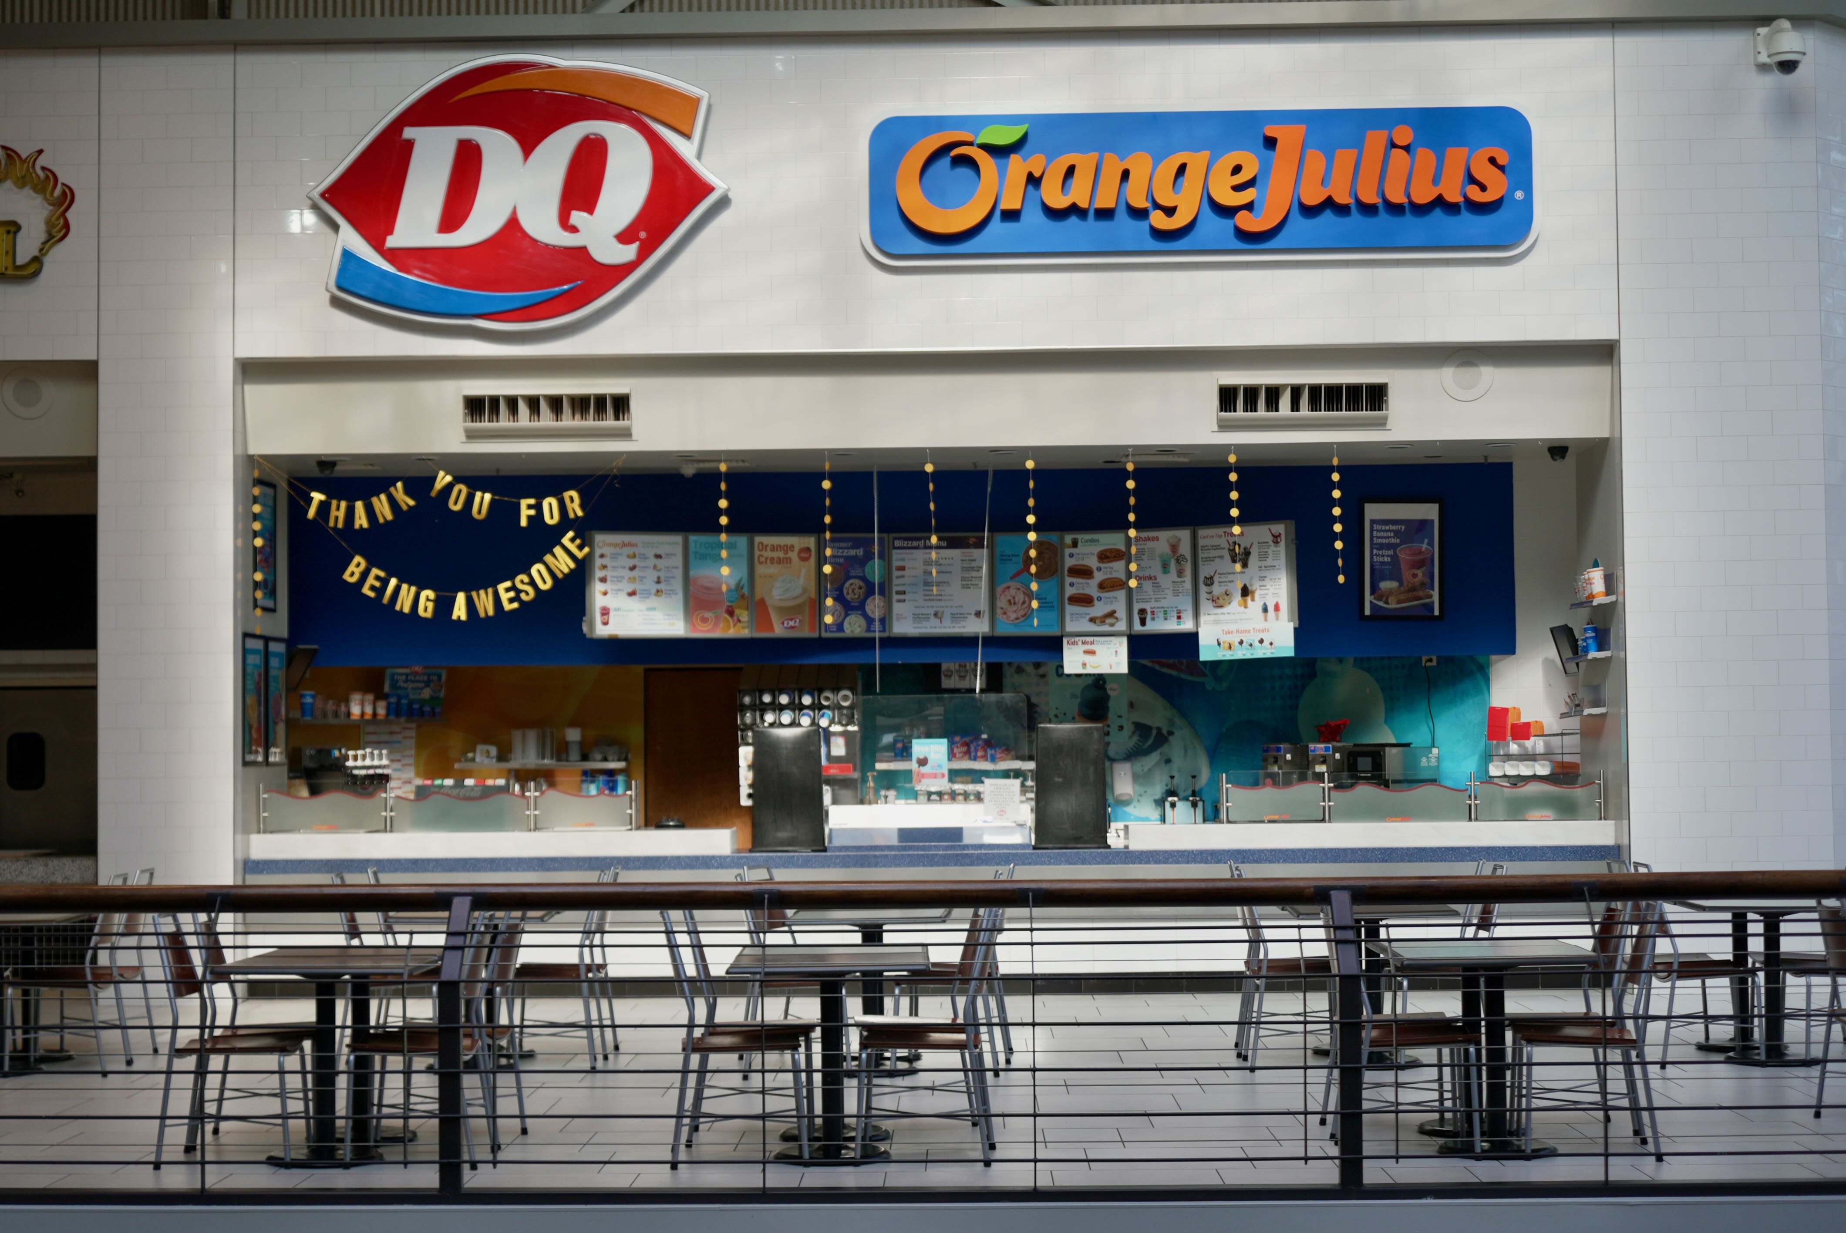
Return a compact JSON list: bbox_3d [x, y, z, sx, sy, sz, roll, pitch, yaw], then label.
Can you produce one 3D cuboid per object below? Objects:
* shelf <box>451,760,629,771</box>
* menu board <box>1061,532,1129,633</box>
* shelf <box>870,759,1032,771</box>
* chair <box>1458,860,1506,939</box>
[{"bbox_3d":[-2.746,1.072,20.972,1.232,0.045,0.303,-1,-2,1],"label":"shelf"},{"bbox_3d":[1.159,-0.220,19.355,0.460,0.686,0.100,-1,-2,15],"label":"menu board"},{"bbox_3d":[0.211,0.978,19.256,1.088,0.070,0.280,-1,-3,1],"label":"shelf"},{"bbox_3d":[2.453,1.652,13.723,0.540,0.945,0.460,-1,-3,1],"label":"chair"}]

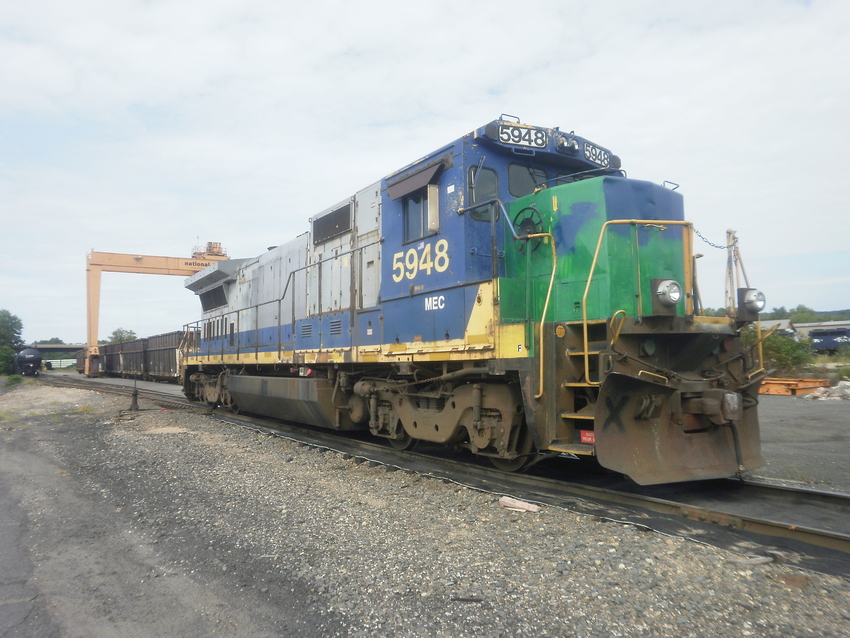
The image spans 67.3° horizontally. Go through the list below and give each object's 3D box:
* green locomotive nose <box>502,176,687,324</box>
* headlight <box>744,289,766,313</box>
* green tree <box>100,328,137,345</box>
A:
[{"bbox_3d":[2.167,-0.761,8.040,1.454,1.646,1.727,2,-5,-32],"label":"green locomotive nose"},{"bbox_3d":[3.650,-0.197,7.067,0.232,0.232,0.162,2,-5,-32],"label":"headlight"},{"bbox_3d":[-107.638,10.947,225.000,12.500,15.000,12.500,1,-5,-26],"label":"green tree"}]

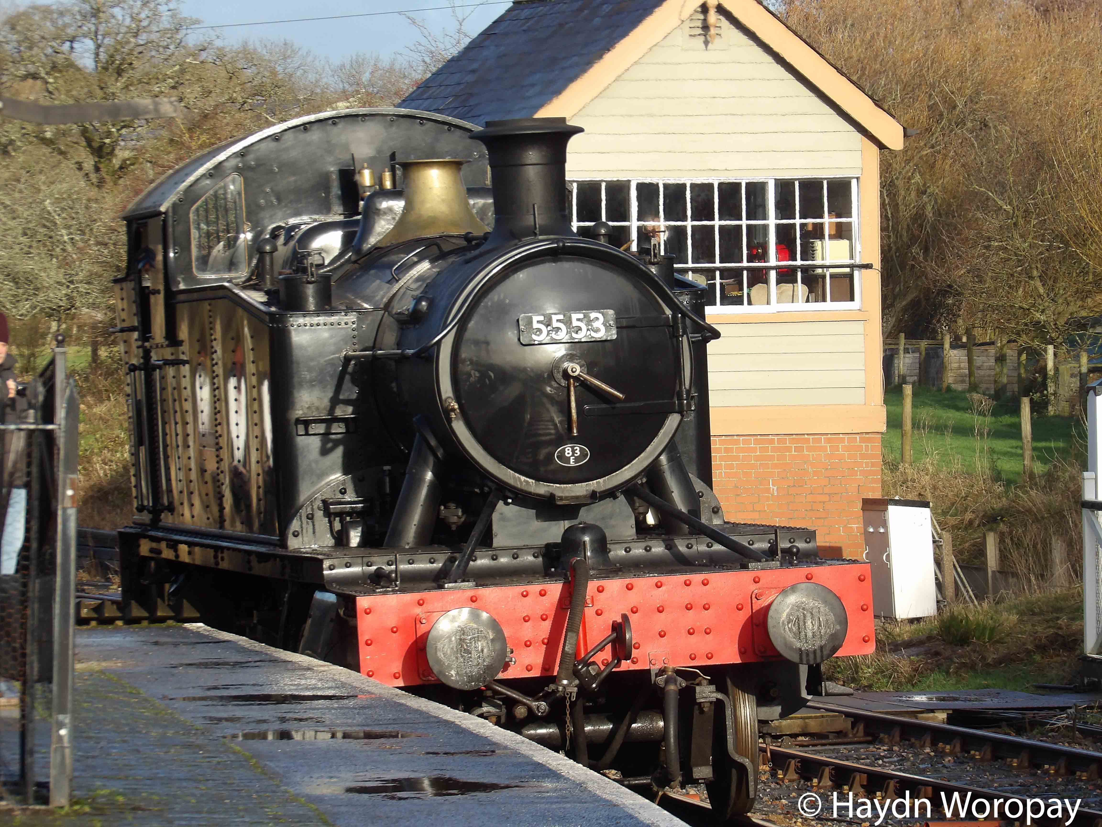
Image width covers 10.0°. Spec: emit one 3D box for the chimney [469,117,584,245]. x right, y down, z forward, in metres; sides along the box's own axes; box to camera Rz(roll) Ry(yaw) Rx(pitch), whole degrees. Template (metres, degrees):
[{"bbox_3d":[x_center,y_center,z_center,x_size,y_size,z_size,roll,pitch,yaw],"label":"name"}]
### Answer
[{"bbox_3d":[-0.106,-1.199,33.187,0.600,0.690,0.600,-3,1,0],"label":"chimney"}]

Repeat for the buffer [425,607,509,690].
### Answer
[{"bbox_3d":[-0.462,1.159,31.275,0.408,0.408,0.500,-3,1,-12],"label":"buffer"}]

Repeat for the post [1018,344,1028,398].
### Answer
[{"bbox_3d":[8.911,-0.780,119.000,0.138,1.024,0.138,0,0,0],"label":"post"}]

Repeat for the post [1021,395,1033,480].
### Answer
[{"bbox_3d":[5.515,0.294,73.000,0.106,0.998,0.106,-2,0,0],"label":"post"}]

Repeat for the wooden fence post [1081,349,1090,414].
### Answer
[{"bbox_3d":[8.042,-0.438,95.000,0.100,0.993,0.100,-1,1,-6],"label":"wooden fence post"}]

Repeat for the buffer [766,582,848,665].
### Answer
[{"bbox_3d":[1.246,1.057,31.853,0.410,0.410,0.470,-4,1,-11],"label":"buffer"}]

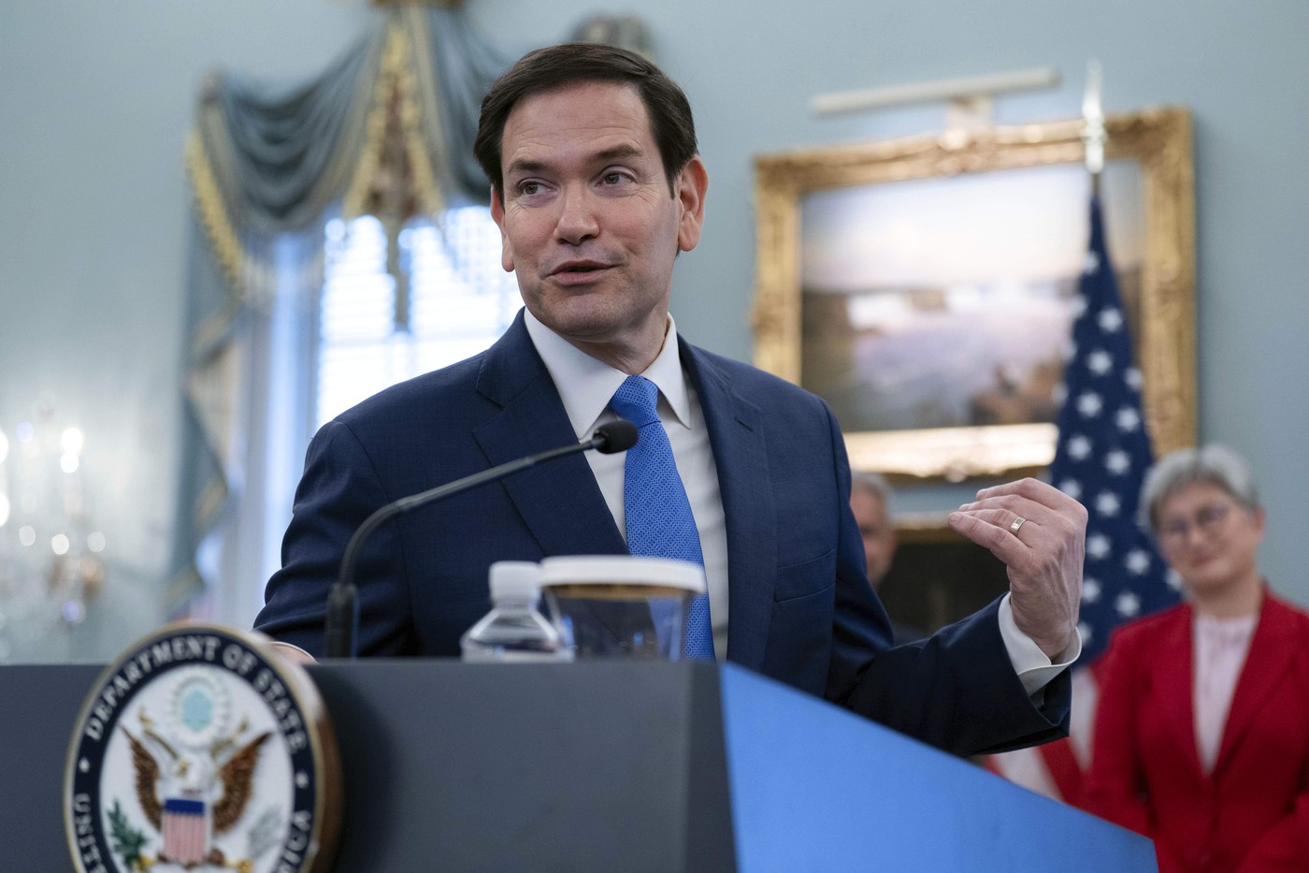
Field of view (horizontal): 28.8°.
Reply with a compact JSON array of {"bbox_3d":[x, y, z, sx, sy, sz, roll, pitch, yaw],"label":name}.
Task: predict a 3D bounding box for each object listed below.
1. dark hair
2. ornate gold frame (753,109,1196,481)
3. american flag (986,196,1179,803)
[{"bbox_3d":[-0.056,-0.242,2.080,0.178,0.180,0.205,-5,4,16],"label":"dark hair"},{"bbox_3d":[0.742,-0.306,6.026,1.109,0.833,0.100,-3,-8,28],"label":"ornate gold frame"},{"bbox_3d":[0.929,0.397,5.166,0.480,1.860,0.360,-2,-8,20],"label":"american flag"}]

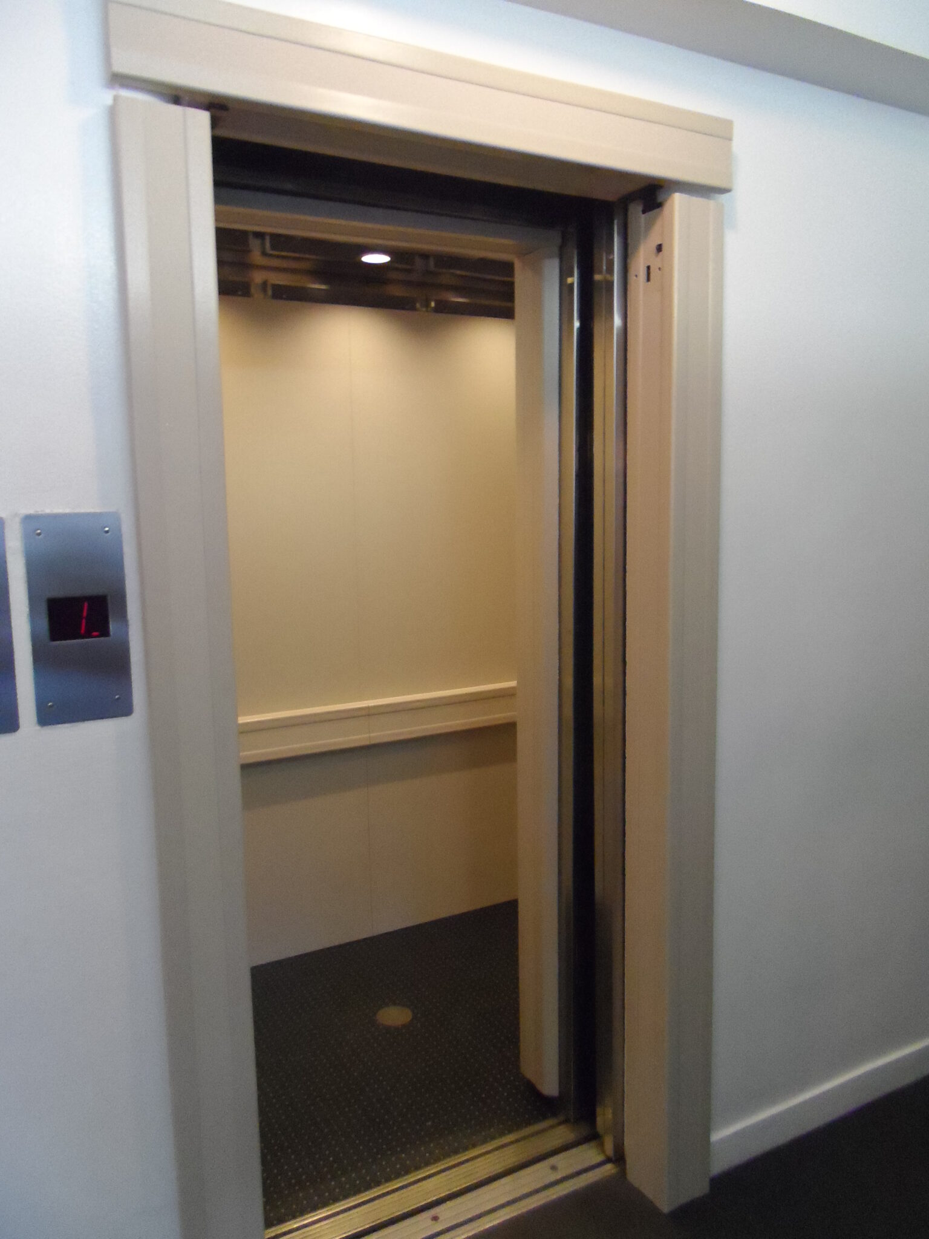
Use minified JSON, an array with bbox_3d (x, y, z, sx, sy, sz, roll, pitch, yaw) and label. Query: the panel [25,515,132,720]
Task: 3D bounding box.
[{"bbox_3d":[-0.563,0.000,1.258,0.129,0.307,0.010,-5,8,-26],"label":"panel"}]

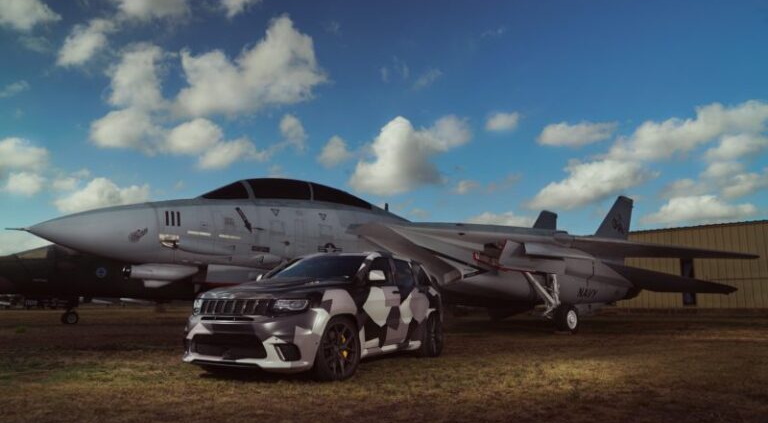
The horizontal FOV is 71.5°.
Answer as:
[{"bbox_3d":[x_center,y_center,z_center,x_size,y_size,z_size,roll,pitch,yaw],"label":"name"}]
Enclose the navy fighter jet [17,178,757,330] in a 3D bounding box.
[{"bbox_3d":[0.836,1.073,15.176,19.100,4.850,11.500,9,-13,-37],"label":"navy fighter jet"}]

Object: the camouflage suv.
[{"bbox_3d":[-0.656,1.427,8.050,2.060,1.720,4.810,-5,-11,27],"label":"camouflage suv"}]

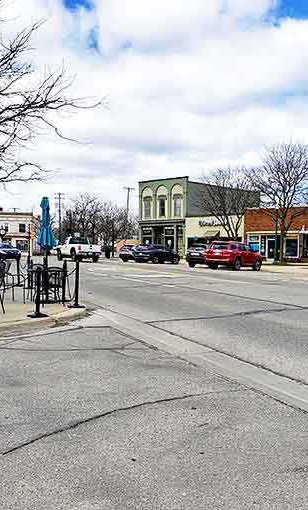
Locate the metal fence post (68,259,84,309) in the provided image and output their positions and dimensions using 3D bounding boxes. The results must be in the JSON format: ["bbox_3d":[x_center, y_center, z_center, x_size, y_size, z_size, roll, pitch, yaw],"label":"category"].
[{"bbox_3d":[-1.605,0.605,10.690,0.370,0.970,0.370,1,1,0],"label":"metal fence post"}]

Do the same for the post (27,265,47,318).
[{"bbox_3d":[-2.076,0.625,9.190,0.370,0.970,0.370,1,1,0],"label":"post"}]

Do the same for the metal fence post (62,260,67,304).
[{"bbox_3d":[-2.011,0.624,11.500,0.090,0.990,0.090,0,1,0],"label":"metal fence post"}]

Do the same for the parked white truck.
[{"bbox_3d":[-6.400,-0.489,43.000,2.030,1.950,5.800,1,1,-27],"label":"parked white truck"}]

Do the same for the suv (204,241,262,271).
[{"bbox_3d":[5.309,0.046,33.600,1.920,1.800,4.800,1,1,33],"label":"suv"}]

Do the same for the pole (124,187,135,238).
[{"bbox_3d":[-4.566,-6.203,88.000,2.000,11.200,0.400,2,1,0],"label":"pole"}]

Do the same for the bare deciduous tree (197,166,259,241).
[{"bbox_3d":[5.901,-3.251,41.000,5.000,7.700,5.000,1,1,0],"label":"bare deciduous tree"}]

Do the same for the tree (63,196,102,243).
[{"bbox_3d":[-10.647,-4.773,75.000,5.600,8.300,5.600,0,1,0],"label":"tree"}]

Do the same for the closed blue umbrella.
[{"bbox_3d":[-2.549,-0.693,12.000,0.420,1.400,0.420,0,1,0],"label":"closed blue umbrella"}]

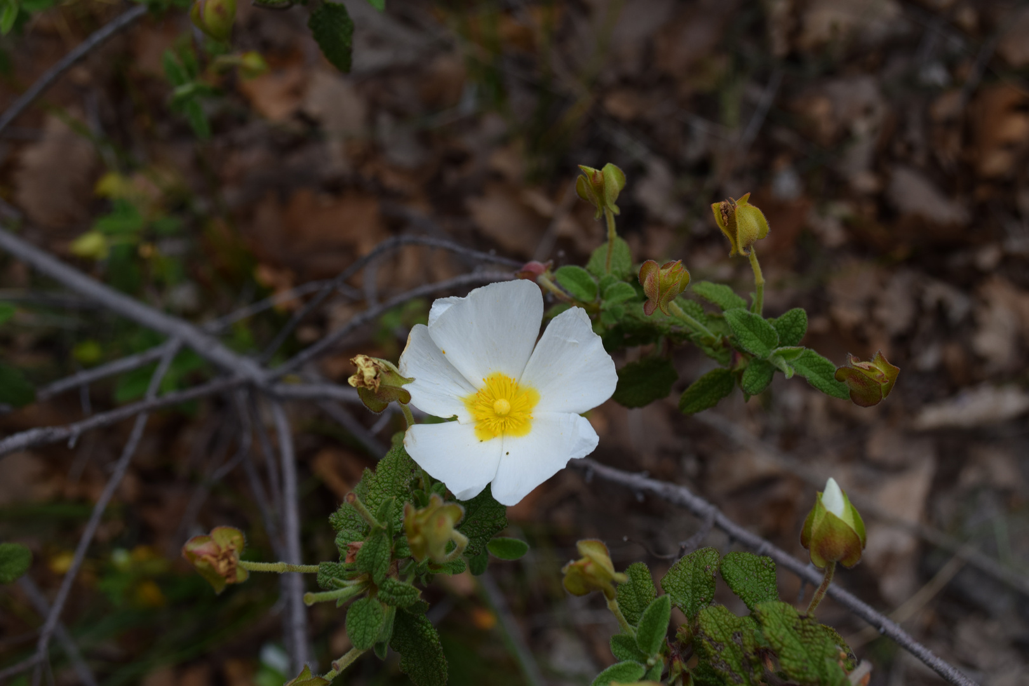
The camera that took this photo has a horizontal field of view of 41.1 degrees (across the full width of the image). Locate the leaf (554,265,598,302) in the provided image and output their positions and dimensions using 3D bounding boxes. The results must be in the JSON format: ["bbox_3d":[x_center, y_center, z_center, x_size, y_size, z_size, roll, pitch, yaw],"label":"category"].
[{"bbox_3d":[0.015,-0.015,0.335,0.012,0.004,0.008,24,65,19],"label":"leaf"}]

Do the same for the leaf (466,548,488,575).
[{"bbox_3d":[-0.009,0.052,0.333,0.005,0.003,0.010,6,67,9],"label":"leaf"}]

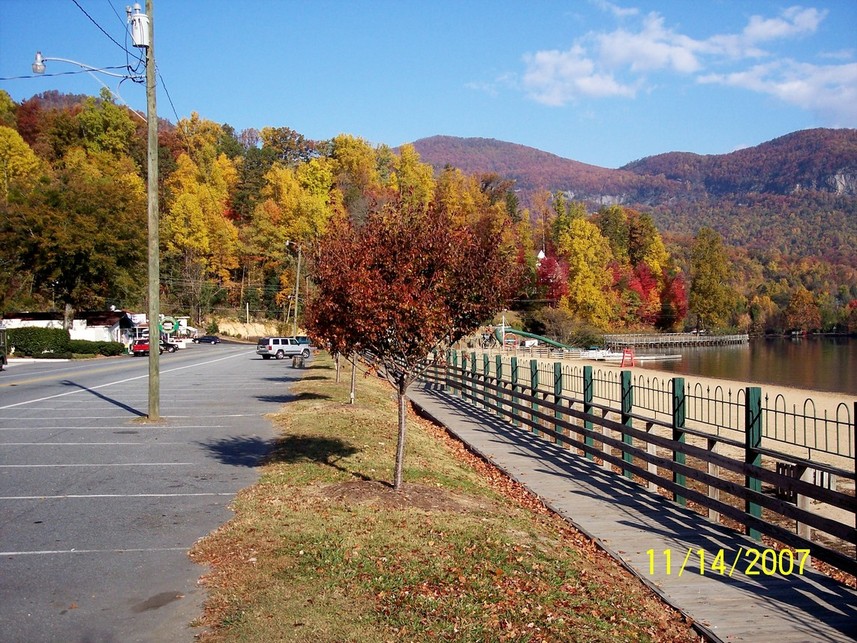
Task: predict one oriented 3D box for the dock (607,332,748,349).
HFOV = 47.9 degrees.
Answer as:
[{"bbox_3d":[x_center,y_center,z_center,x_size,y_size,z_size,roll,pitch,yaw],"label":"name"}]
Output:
[{"bbox_3d":[54.200,4.100,204.000,3.000,2.300,60.000,0,0,43],"label":"dock"}]

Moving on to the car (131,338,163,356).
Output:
[{"bbox_3d":[-27.304,2.511,94.000,1.820,1.720,4.600,0,0,-2],"label":"car"}]

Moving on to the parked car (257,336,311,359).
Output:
[{"bbox_3d":[-11.982,2.231,79.800,1.900,1.830,4.750,0,0,43],"label":"parked car"}]

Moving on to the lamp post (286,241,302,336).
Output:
[{"bbox_3d":[-12.580,-2.262,91.000,1.450,10.700,0.400,0,0,-6],"label":"lamp post"}]

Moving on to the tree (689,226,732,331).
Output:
[{"bbox_3d":[70.668,-10.400,242.000,10.800,26.500,10.500,0,0,0],"label":"tree"}]

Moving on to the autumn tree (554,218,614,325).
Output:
[{"bbox_3d":[33.439,-9.860,207.000,12.700,24.800,12.000,0,0,0],"label":"autumn tree"}]

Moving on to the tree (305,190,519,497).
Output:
[{"bbox_3d":[-0.196,0.276,11.850,2.560,3.570,2.500,0,0,0],"label":"tree"}]

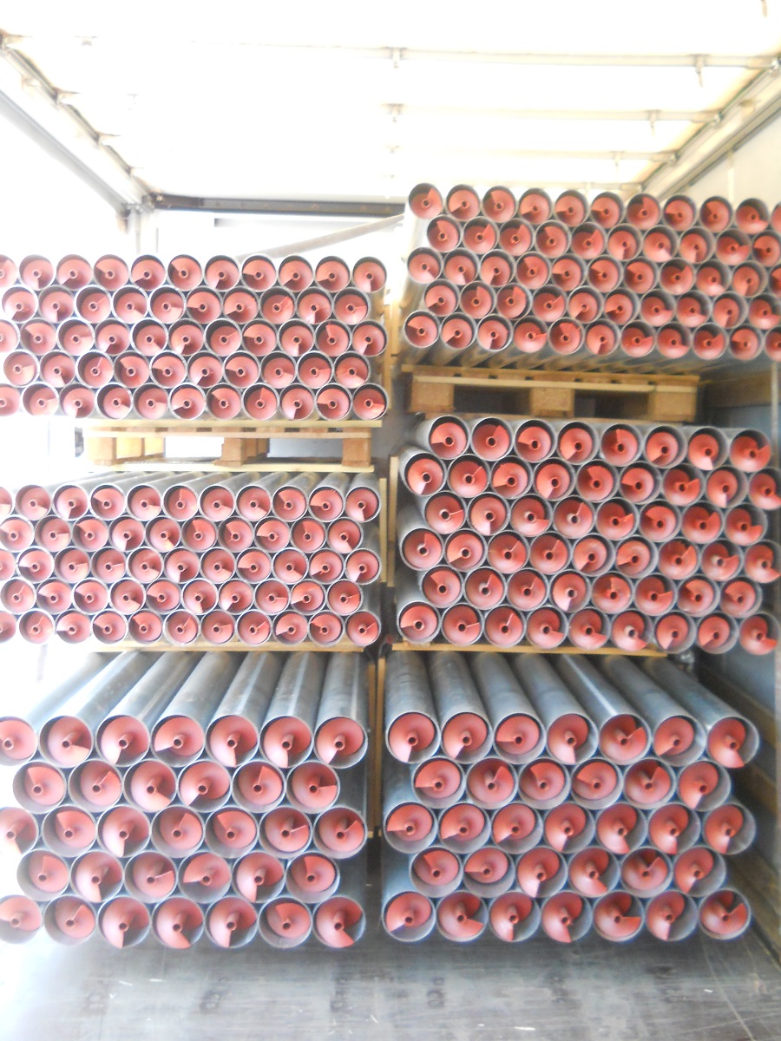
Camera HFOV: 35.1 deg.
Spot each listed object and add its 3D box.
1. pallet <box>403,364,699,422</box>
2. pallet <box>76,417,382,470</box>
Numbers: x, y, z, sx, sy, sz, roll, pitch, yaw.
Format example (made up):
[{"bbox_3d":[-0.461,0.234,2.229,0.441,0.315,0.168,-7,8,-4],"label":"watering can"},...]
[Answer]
[{"bbox_3d":[0.576,-0.486,4.918,1.010,0.153,1.130,2,5,-1],"label":"pallet"},{"bbox_3d":[-0.576,-0.313,4.892,1.010,0.153,1.130,0,5,-1],"label":"pallet"}]

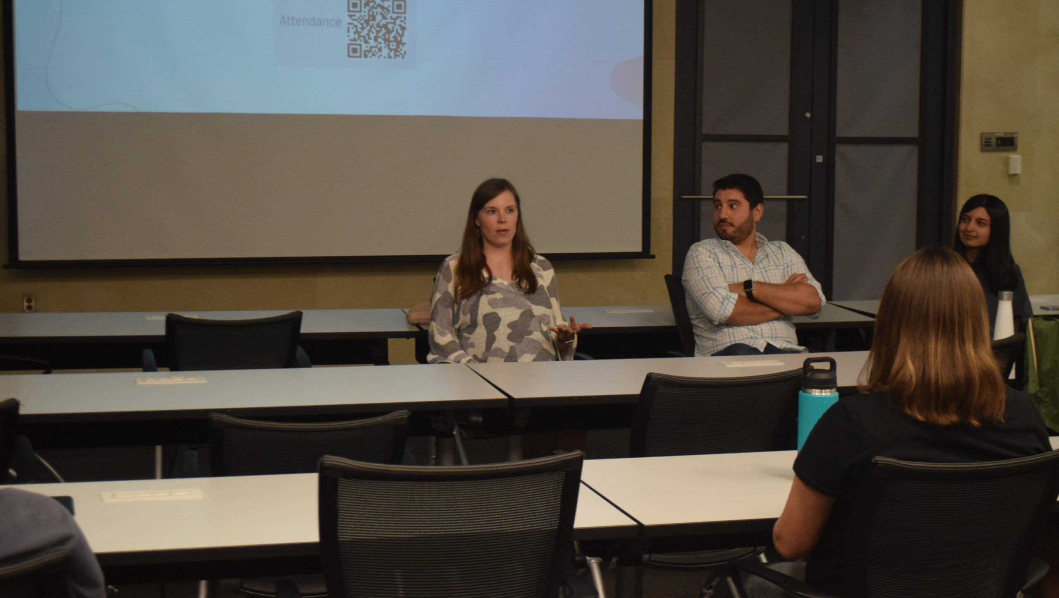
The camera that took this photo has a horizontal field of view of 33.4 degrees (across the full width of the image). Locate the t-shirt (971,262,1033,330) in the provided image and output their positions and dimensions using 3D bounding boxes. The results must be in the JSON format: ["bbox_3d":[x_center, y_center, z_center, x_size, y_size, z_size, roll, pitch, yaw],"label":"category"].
[{"bbox_3d":[1.724,0.129,6.620,0.420,0.560,0.270,1,6,8],"label":"t-shirt"}]

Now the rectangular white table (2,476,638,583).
[{"bbox_3d":[-0.732,0.790,3.604,1.781,0.730,0.642,-1,7,-15],"label":"rectangular white table"}]

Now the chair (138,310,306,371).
[{"bbox_3d":[-1.054,0.432,6.297,0.610,0.833,0.600,-1,7,-11],"label":"chair"}]

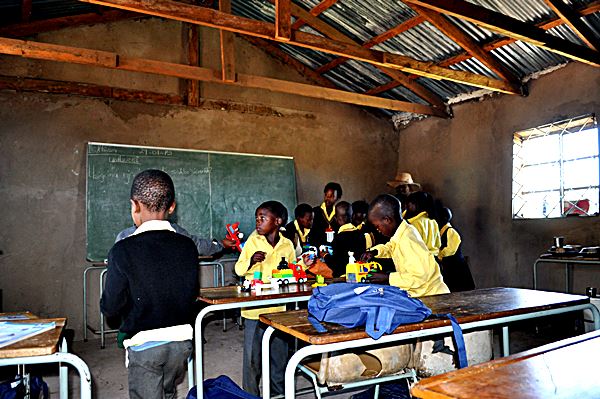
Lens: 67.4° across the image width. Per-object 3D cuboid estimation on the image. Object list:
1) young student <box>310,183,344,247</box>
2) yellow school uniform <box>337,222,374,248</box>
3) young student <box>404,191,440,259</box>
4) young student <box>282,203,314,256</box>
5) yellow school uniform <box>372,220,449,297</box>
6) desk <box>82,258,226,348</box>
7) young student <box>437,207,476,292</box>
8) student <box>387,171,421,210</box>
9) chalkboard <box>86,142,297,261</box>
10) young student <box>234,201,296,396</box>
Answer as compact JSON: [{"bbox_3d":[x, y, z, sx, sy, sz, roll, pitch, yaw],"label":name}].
[{"bbox_3d":[0.259,0.607,4.018,0.400,1.526,0.260,-1,-4,9],"label":"young student"},{"bbox_3d":[0.438,0.360,3.684,0.360,0.420,0.260,-2,-4,15],"label":"yellow school uniform"},{"bbox_3d":[0.931,0.625,3.365,0.330,1.383,0.380,-1,-4,9],"label":"young student"},{"bbox_3d":[-0.004,0.692,3.712,0.380,1.321,0.300,1,-4,-27],"label":"young student"},{"bbox_3d":[0.691,0.375,2.810,0.420,0.480,0.380,-1,-4,9],"label":"yellow school uniform"},{"bbox_3d":[-1.520,1.075,4.843,1.260,0.750,0.480,2,-5,-35],"label":"desk"},{"bbox_3d":[1.333,0.702,3.860,0.360,1.286,0.380,-1,-4,6],"label":"young student"},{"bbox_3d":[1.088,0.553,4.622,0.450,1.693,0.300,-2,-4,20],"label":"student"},{"bbox_3d":[-1.096,0.048,5.156,2.420,1.253,0.040,1,-13,-28],"label":"chalkboard"},{"bbox_3d":[-0.219,0.657,3.013,0.420,1.303,0.280,-1,-4,6],"label":"young student"}]

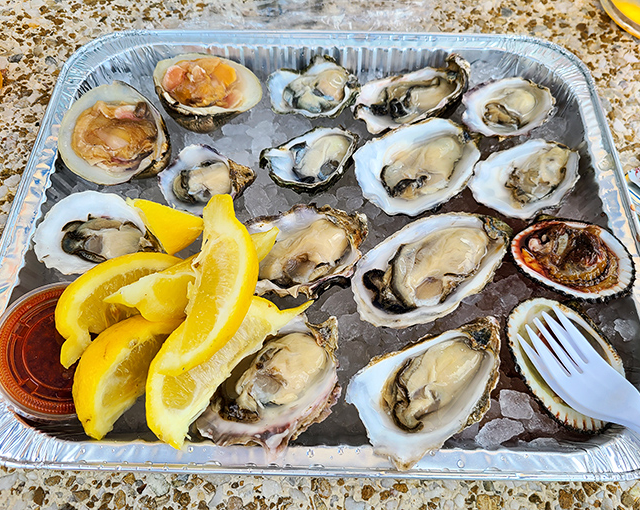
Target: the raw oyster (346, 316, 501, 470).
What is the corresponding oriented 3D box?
[{"bbox_3d":[0.044,0.062,0.226,0.081,0.025,0.048,-38,67,-19],"label":"raw oyster"}]

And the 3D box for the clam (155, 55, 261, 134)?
[{"bbox_3d":[-0.070,-0.101,0.323,0.075,0.029,0.052,19,57,13],"label":"clam"}]

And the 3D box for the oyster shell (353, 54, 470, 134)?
[{"bbox_3d":[0.055,-0.094,0.316,0.078,0.026,0.044,-21,67,-9],"label":"oyster shell"}]

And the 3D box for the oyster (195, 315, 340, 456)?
[{"bbox_3d":[-0.021,0.059,0.227,0.077,0.027,0.046,-40,68,-20],"label":"oyster"}]

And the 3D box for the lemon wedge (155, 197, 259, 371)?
[{"bbox_3d":[-0.047,0.013,0.215,0.033,0.030,0.081,7,61,4],"label":"lemon wedge"}]

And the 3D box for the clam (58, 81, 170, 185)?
[{"bbox_3d":[-0.116,-0.066,0.300,0.060,0.030,0.069,-16,69,-6],"label":"clam"}]

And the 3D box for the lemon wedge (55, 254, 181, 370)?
[{"bbox_3d":[-0.099,0.020,0.243,0.032,0.024,0.074,43,67,6],"label":"lemon wedge"}]

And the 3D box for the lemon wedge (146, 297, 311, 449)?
[{"bbox_3d":[-0.041,0.043,0.221,0.036,0.034,0.084,37,67,19],"label":"lemon wedge"}]

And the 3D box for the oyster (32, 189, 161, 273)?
[{"bbox_3d":[-0.114,-0.006,0.273,0.071,0.022,0.051,13,61,7],"label":"oyster"}]

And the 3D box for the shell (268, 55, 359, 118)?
[{"bbox_3d":[-0.004,-0.101,0.321,0.054,0.022,0.047,1,69,1],"label":"shell"}]

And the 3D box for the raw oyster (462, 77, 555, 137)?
[{"bbox_3d":[0.113,-0.087,0.316,0.055,0.022,0.045,-12,64,-6],"label":"raw oyster"}]

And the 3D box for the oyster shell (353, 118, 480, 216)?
[{"bbox_3d":[0.056,-0.047,0.297,0.079,0.024,0.059,-28,64,-15],"label":"oyster shell"}]

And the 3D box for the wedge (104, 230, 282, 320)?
[{"bbox_3d":[-0.060,0.011,0.232,0.082,0.028,0.030,-23,63,-13],"label":"wedge"}]

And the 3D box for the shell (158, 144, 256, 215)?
[{"bbox_3d":[-0.061,-0.038,0.287,0.053,0.022,0.044,1,66,1],"label":"shell"}]

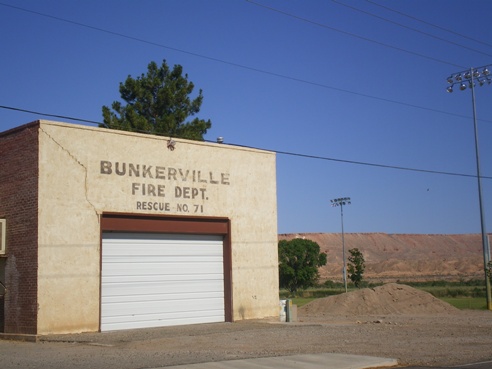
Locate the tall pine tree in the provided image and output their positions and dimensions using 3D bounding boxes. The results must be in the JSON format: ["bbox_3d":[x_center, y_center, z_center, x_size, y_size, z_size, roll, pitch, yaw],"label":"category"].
[{"bbox_3d":[-5.197,0.000,47.000,7.200,14.800,7.200,-2,-7,0],"label":"tall pine tree"}]

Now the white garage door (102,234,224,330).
[{"bbox_3d":[-2.516,2.963,25.021,4.950,2.950,0.100,5,-10,-44],"label":"white garage door"}]

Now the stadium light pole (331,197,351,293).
[{"bbox_3d":[17.115,11.258,140.000,1.000,18.200,4.600,4,-9,-38],"label":"stadium light pole"}]

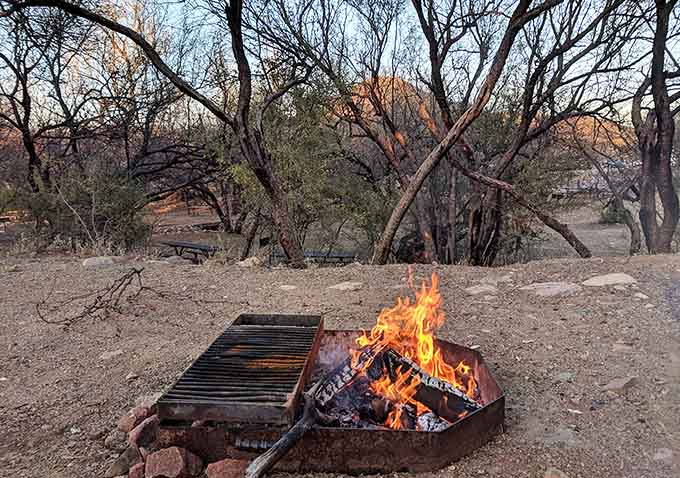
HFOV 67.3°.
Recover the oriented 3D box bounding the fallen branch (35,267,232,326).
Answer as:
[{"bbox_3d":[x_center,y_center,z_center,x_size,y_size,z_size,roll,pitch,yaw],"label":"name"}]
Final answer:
[{"bbox_3d":[-1.522,0.391,3.765,1.360,0.270,0.700,0,8,0],"label":"fallen branch"}]

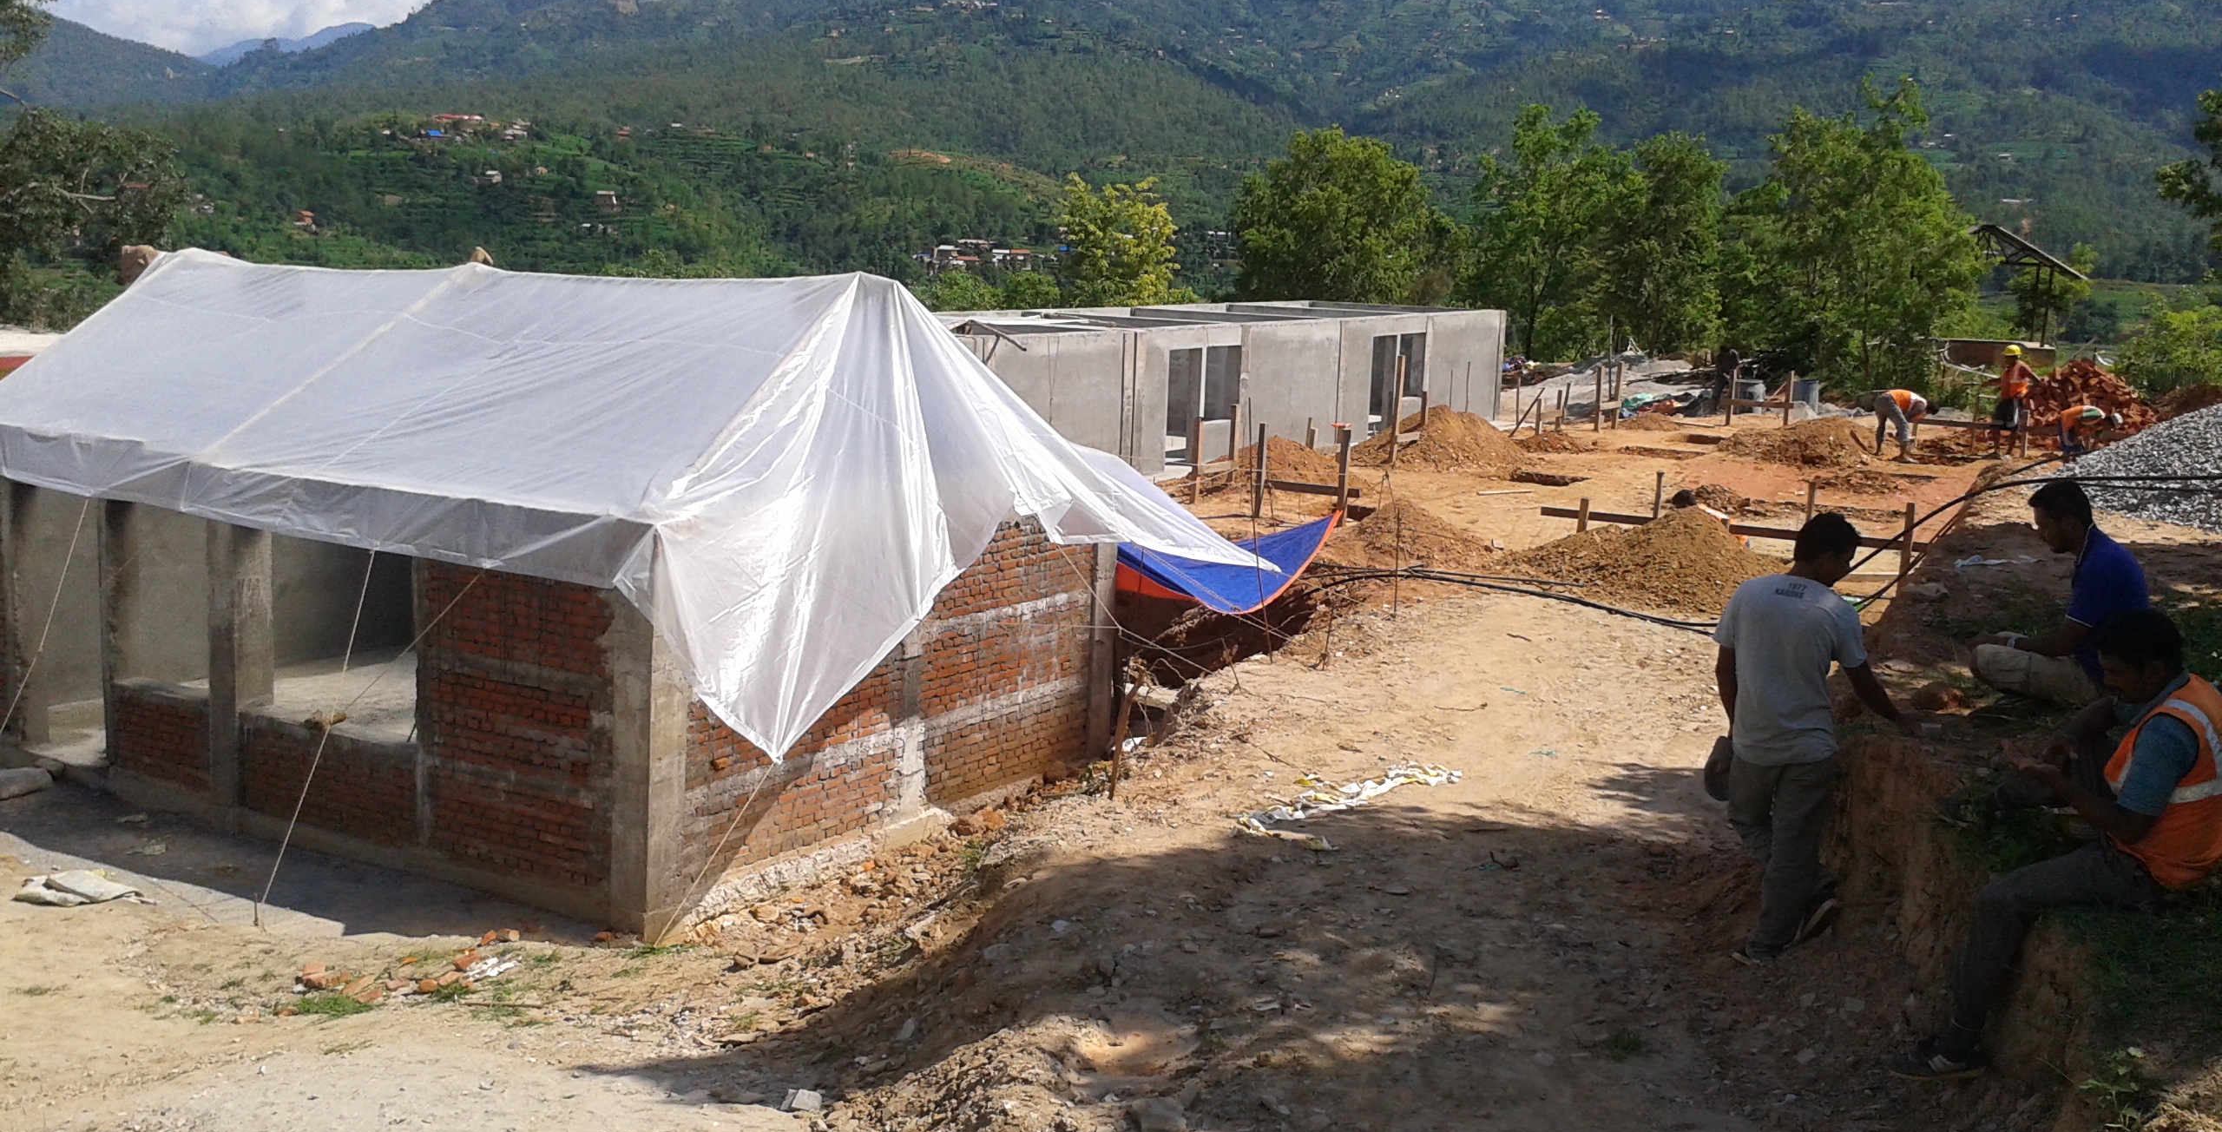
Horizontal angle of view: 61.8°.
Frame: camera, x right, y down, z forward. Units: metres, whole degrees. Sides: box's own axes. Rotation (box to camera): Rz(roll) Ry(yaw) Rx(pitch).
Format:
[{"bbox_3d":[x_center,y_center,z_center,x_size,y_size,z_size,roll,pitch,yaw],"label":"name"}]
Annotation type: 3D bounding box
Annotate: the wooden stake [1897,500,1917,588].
[{"bbox_3d":[6.344,-0.145,14.800,0.060,0.760,0.060,8,11,31],"label":"wooden stake"}]

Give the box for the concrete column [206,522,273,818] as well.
[{"bbox_3d":[-6.237,0.691,13.300,0.290,2.380,0.290,8,11,31],"label":"concrete column"}]

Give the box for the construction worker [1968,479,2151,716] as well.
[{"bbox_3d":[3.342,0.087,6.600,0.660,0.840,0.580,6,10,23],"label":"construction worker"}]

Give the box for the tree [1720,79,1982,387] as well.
[{"bbox_3d":[19.163,-8.555,48.000,6.600,7.900,6.000,7,11,26],"label":"tree"}]

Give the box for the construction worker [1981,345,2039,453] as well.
[{"bbox_3d":[13.312,-2.460,27.500,0.480,1.640,0.620,-2,10,-21],"label":"construction worker"}]

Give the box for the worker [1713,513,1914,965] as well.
[{"bbox_3d":[2.336,0.542,6.200,0.620,1.560,0.500,9,12,37],"label":"worker"}]

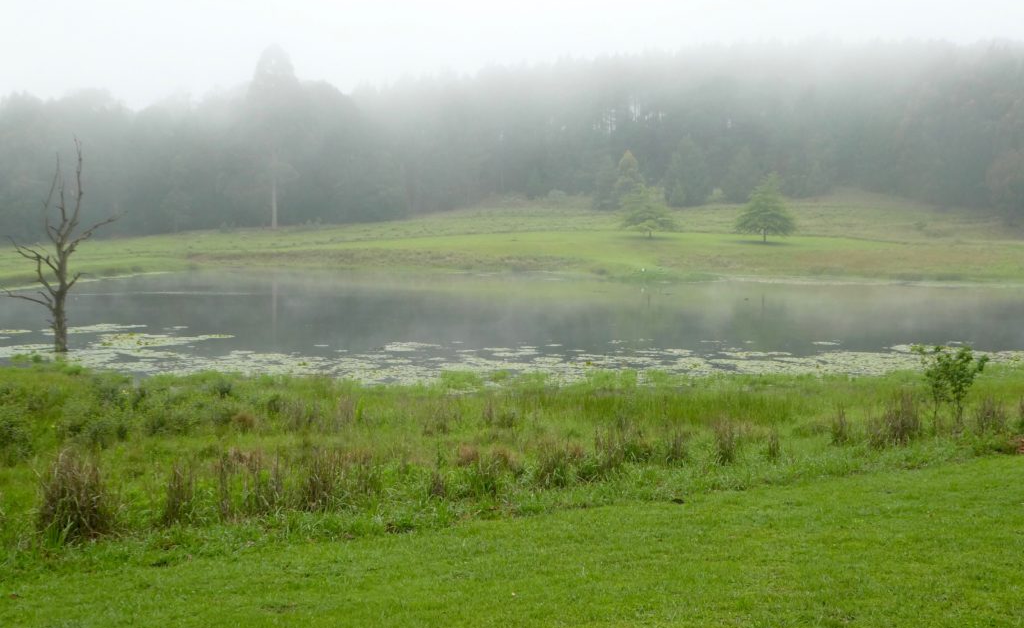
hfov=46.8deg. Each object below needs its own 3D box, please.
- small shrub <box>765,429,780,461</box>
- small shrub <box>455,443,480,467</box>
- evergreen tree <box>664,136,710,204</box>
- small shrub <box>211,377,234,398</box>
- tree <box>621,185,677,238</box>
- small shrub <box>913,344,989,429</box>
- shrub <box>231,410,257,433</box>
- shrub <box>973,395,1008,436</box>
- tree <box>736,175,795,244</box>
[{"bbox_3d":[3.500,1.760,15.900,0.215,0.443,0.215,0,3,0],"label":"small shrub"},{"bbox_3d":[-0.583,1.860,15.500,0.341,0.301,0.341,0,3,0],"label":"small shrub"},{"bbox_3d":[31.263,-25.441,212.000,8.600,12.720,8.600,0,3,0],"label":"evergreen tree"},{"bbox_3d":[-6.361,1.626,26.000,0.527,0.505,0.527,0,3,0],"label":"small shrub"},{"bbox_3d":[19.754,-14.582,170.000,8.333,7.471,8.333,0,3,0],"label":"tree"},{"bbox_3d":[7.300,1.224,19.700,1.265,1.432,1.075,0,3,0],"label":"small shrub"},{"bbox_3d":[-4.493,1.807,19.800,0.435,0.385,0.435,0,3,0],"label":"shrub"},{"bbox_3d":[7.683,1.630,19.000,0.578,0.674,0.578,0,3,0],"label":"shrub"},{"bbox_3d":[35.348,-14.850,165.000,8.645,9.761,8.645,0,3,0],"label":"tree"}]

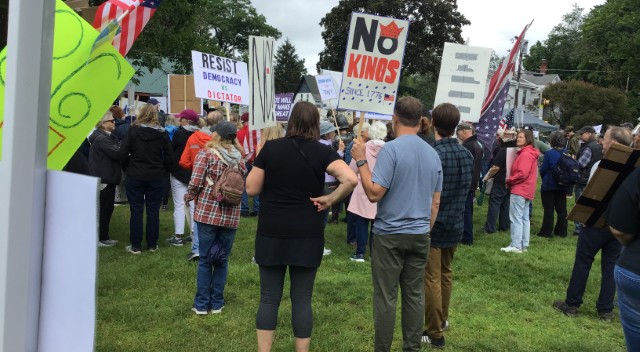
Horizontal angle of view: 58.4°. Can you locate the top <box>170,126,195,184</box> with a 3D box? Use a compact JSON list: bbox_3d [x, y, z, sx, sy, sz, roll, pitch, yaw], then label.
[{"bbox_3d":[-1.671,-0.258,7.200,0.400,0.710,0.470,7,6,41],"label":"top"}]

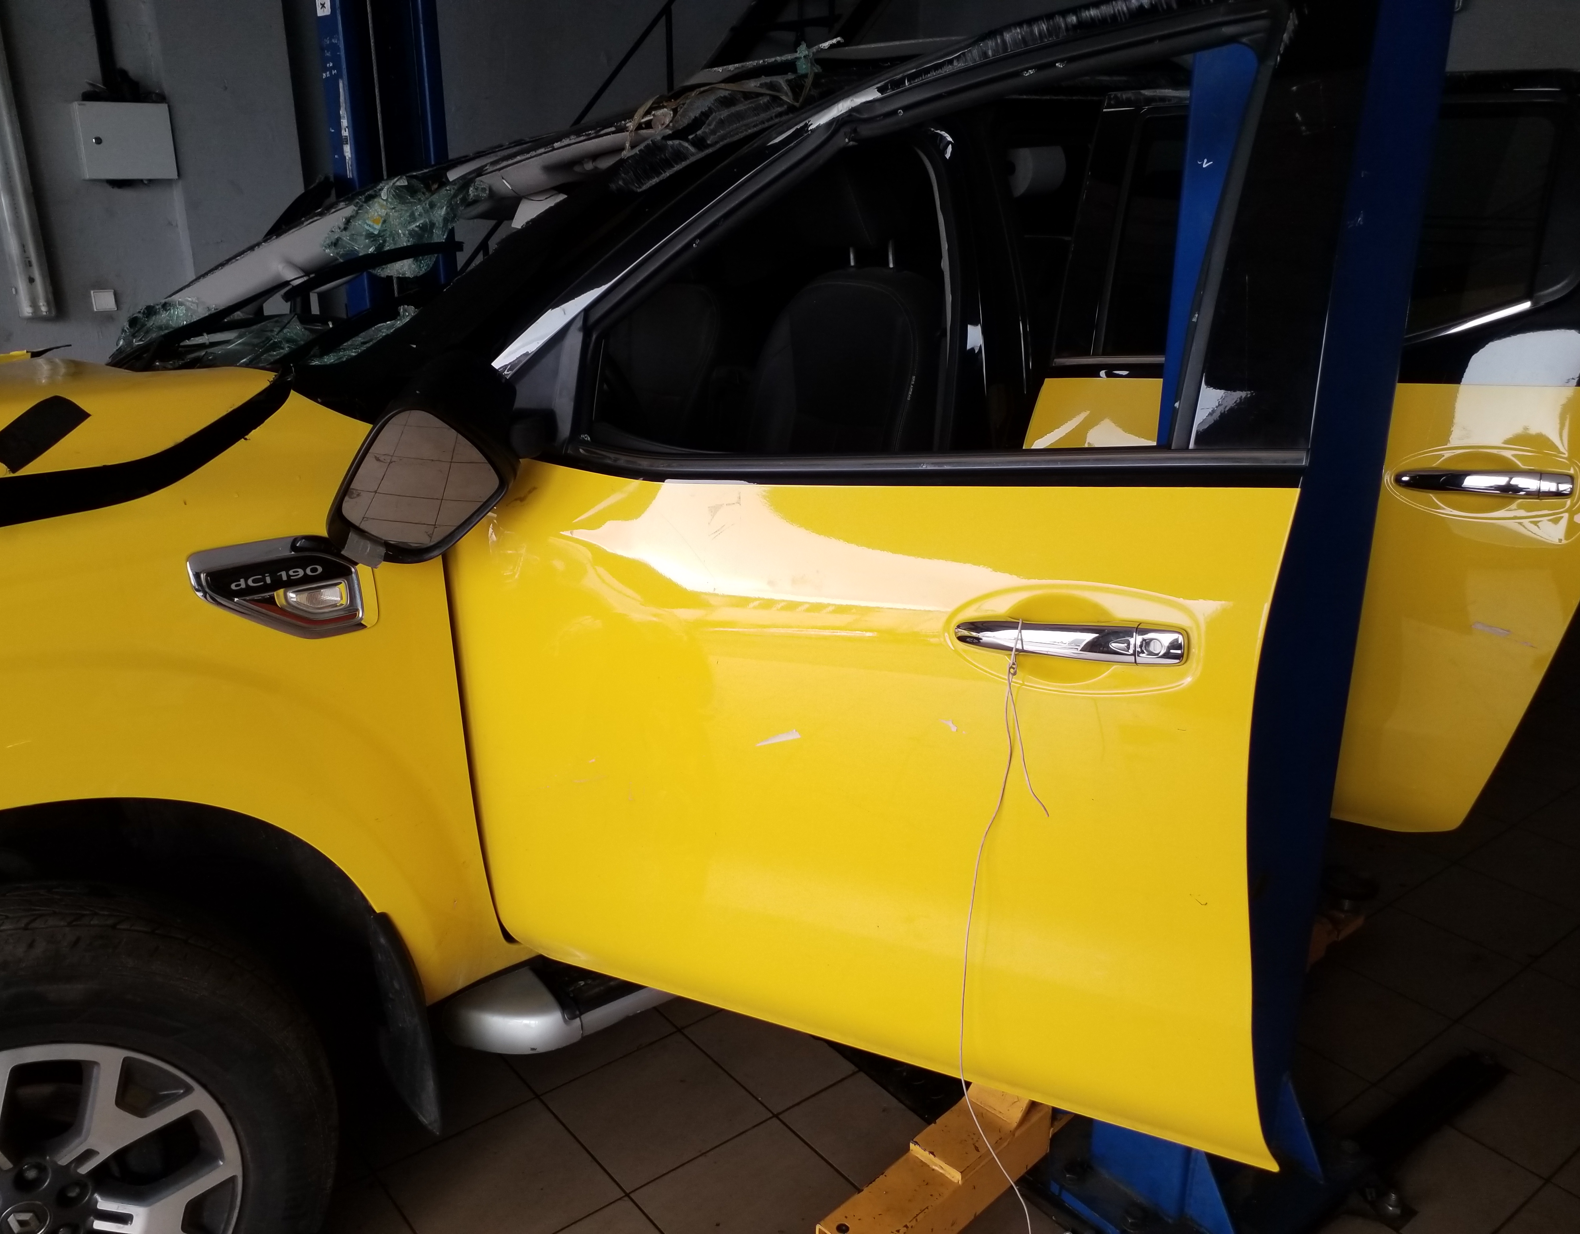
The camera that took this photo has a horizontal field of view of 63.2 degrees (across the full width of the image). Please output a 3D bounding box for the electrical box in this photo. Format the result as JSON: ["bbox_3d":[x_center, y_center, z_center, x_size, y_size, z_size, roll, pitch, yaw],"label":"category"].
[{"bbox_3d":[-2.588,-1.849,4.995,0.315,0.280,0.120,-14,23,-35],"label":"electrical box"}]

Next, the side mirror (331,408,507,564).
[{"bbox_3d":[-0.430,-0.178,1.500,0.175,0.190,0.120,25,25,-28],"label":"side mirror"}]

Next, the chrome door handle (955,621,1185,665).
[{"bbox_3d":[0.289,0.026,1.335,0.236,0.037,0.037,4,19,27],"label":"chrome door handle"}]

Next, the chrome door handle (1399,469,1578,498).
[{"bbox_3d":[1.057,-0.205,1.955,0.237,0.037,0.037,6,20,24],"label":"chrome door handle"}]

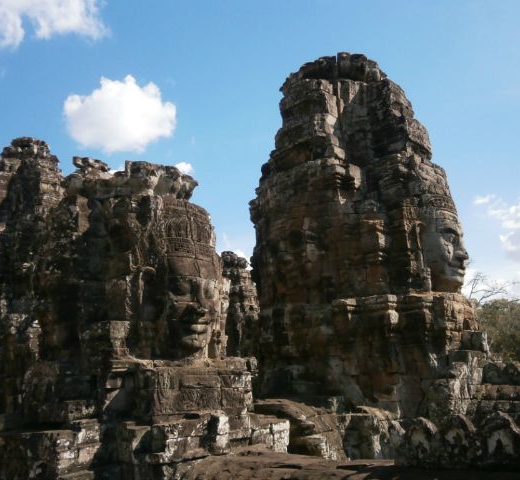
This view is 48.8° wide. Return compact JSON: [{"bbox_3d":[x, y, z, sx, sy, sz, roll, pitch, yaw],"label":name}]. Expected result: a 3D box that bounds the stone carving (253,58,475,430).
[{"bbox_3d":[2.578,-0.626,16.732,6.000,11.000,5.600,-9,-18,31],"label":"stone carving"}]

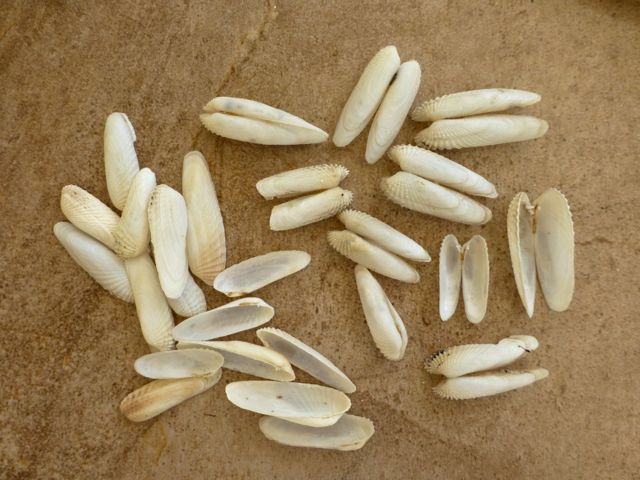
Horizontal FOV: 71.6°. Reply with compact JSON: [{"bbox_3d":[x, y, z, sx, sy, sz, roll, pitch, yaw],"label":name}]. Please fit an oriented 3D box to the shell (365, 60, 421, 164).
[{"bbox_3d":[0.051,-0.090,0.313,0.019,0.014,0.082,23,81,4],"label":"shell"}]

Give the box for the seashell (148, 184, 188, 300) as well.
[{"bbox_3d":[-0.086,0.000,0.254,0.020,0.011,0.064,-9,81,-1],"label":"seashell"}]

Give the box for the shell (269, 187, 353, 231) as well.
[{"bbox_3d":[-0.006,-0.019,0.266,0.051,0.011,0.016,-17,81,-3],"label":"shell"}]

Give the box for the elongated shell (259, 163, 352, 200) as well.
[{"bbox_3d":[-0.010,-0.036,0.268,0.056,0.011,0.015,-9,81,-1],"label":"elongated shell"}]

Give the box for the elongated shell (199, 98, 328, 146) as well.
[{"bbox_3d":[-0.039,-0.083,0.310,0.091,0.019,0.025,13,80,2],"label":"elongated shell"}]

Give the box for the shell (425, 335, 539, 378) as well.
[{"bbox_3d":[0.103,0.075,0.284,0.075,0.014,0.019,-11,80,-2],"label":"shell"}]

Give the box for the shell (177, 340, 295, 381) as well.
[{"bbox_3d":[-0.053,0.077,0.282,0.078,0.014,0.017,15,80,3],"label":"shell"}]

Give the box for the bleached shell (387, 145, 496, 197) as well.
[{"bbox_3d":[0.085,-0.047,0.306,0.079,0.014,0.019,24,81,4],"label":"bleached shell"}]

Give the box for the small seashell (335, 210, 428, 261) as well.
[{"bbox_3d":[0.038,-0.002,0.263,0.060,0.011,0.013,26,82,4],"label":"small seashell"}]

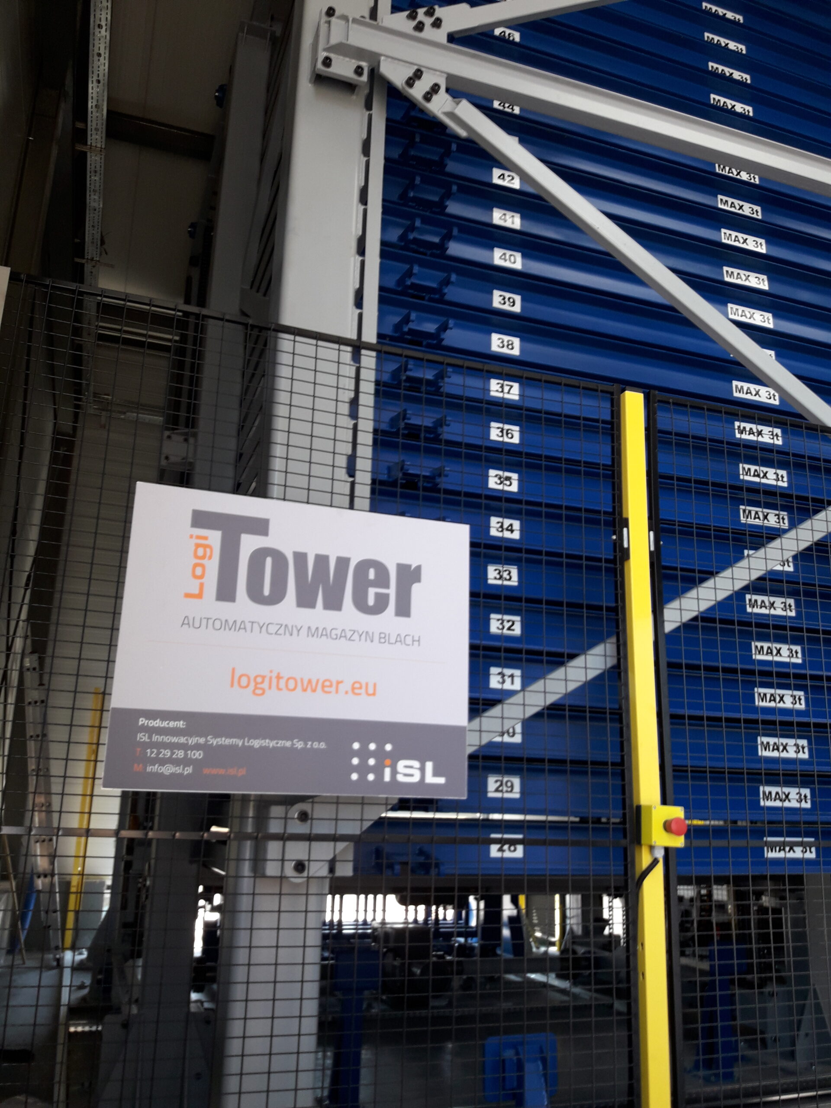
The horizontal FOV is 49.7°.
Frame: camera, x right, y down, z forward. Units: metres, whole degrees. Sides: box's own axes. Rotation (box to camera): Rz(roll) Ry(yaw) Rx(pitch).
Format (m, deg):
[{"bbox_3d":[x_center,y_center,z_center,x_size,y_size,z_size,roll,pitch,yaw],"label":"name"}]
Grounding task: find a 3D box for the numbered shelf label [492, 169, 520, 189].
[{"bbox_3d":[0.324,-1.332,3.183,0.100,0.060,0.005,7,-16,-18],"label":"numbered shelf label"}]

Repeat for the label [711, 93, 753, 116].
[{"bbox_3d":[1.294,-1.824,3.657,0.200,0.060,0.005,7,-16,-18],"label":"label"}]

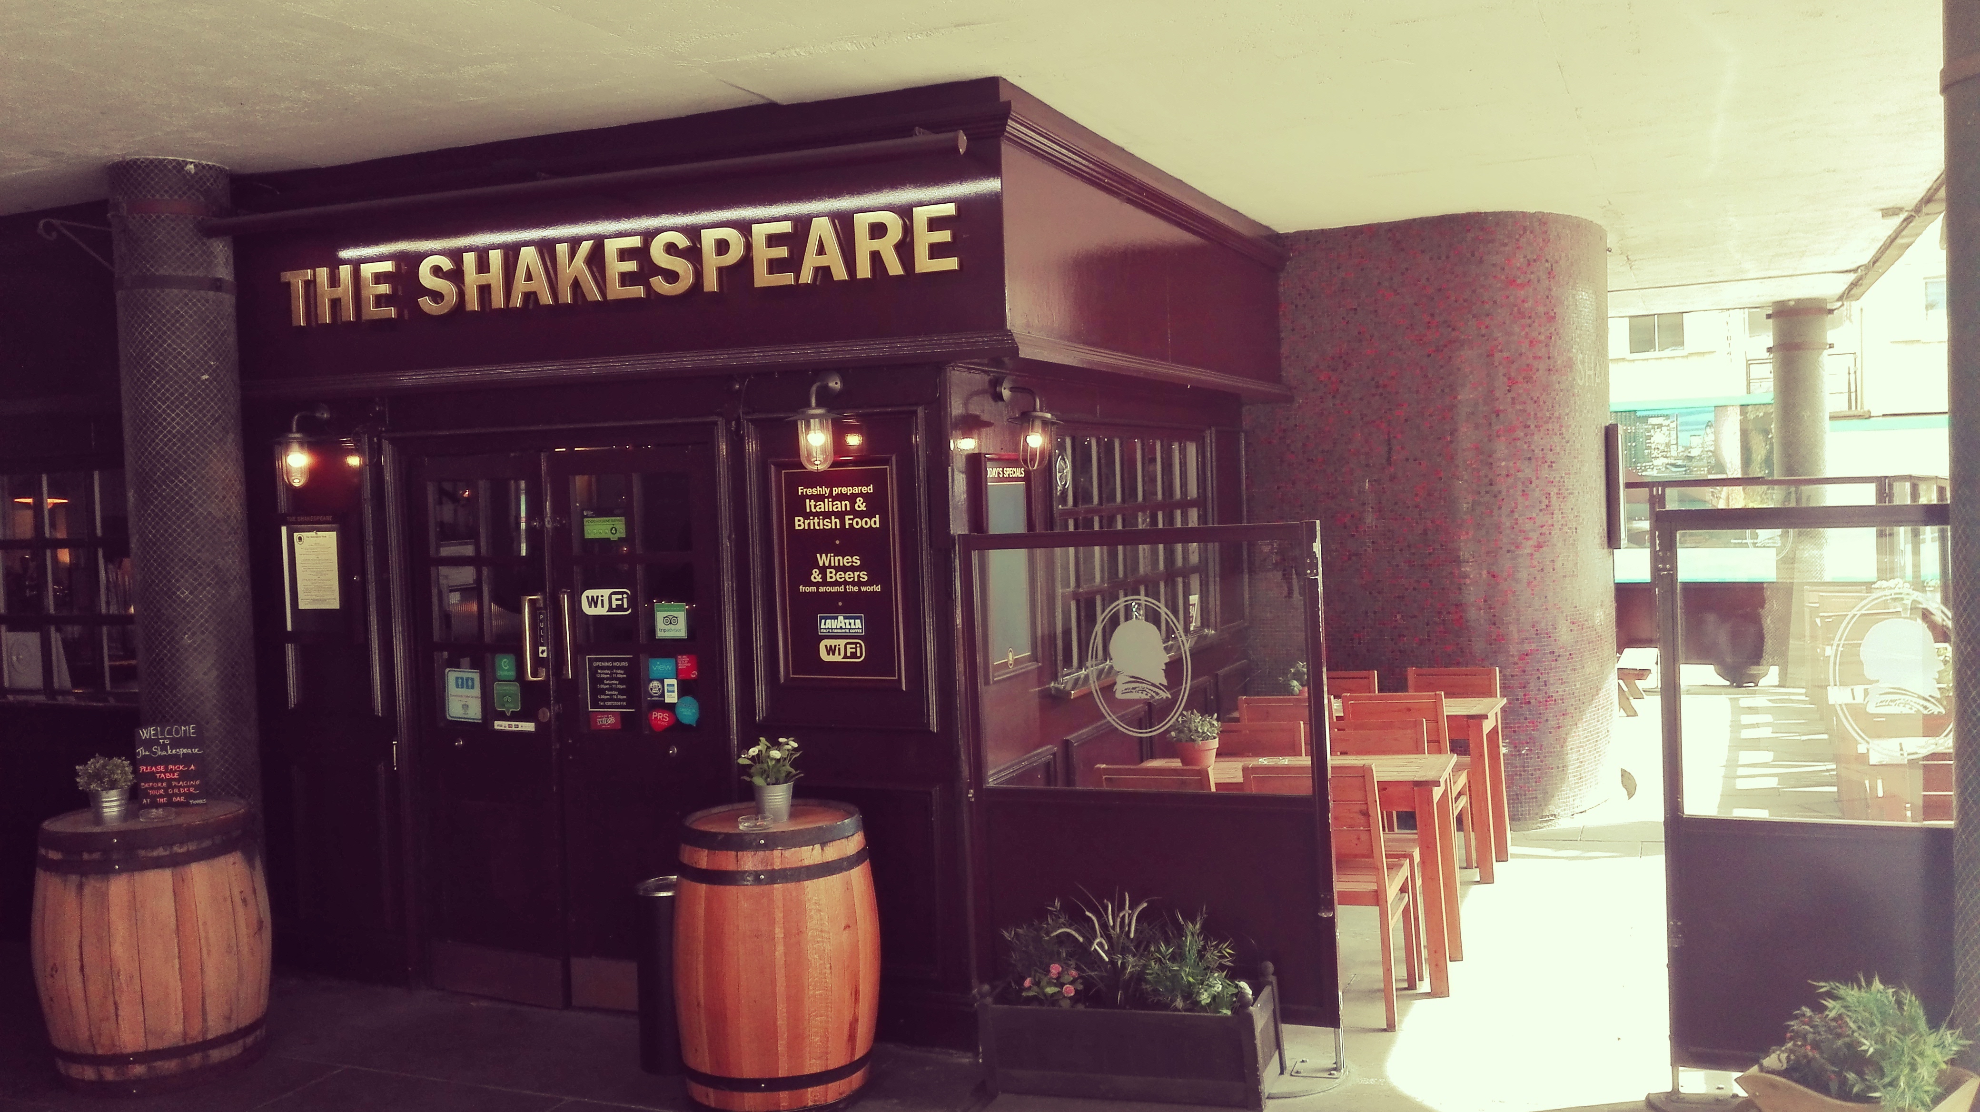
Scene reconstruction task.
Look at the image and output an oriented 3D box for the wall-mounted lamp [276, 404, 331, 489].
[{"bbox_3d":[-2.647,-0.422,5.441,0.175,0.320,0.235,-2,2,20],"label":"wall-mounted lamp"}]

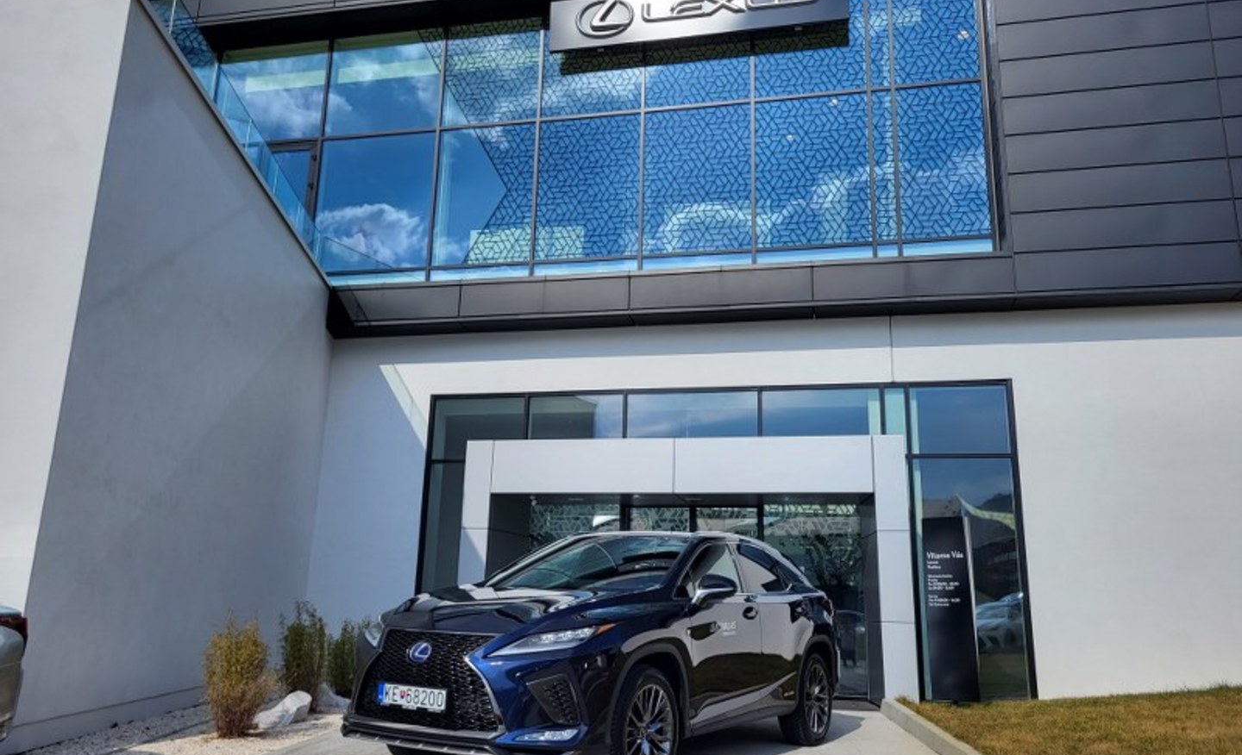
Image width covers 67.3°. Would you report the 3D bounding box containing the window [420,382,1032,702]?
[{"bbox_3d":[1.061,2.068,12.281,7.890,3.961,0.300,-2,-14,12],"label":"window"}]

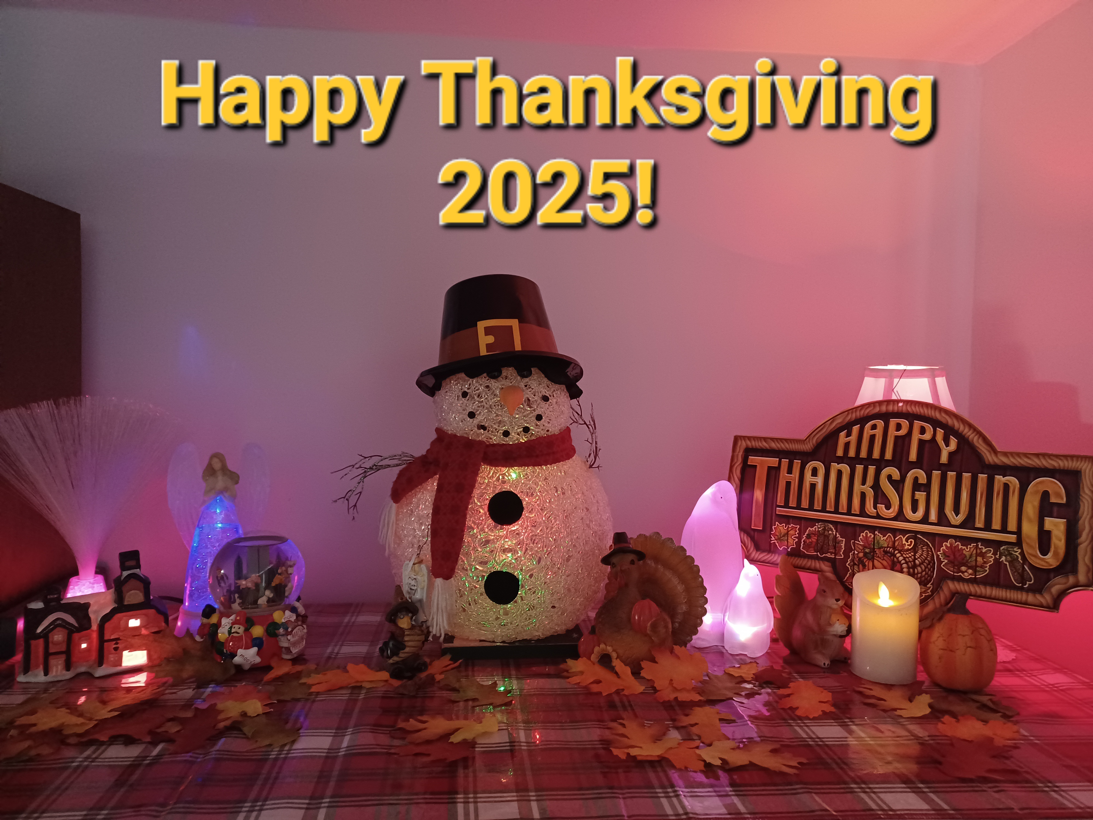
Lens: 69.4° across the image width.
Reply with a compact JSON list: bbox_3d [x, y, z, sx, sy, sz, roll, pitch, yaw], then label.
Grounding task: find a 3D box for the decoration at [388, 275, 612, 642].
[{"bbox_3d":[-0.060,0.067,1.104,0.310,0.507,0.300,1,2,-6],"label":"decoration"}]

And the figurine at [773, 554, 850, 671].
[{"bbox_3d":[0.373,0.271,1.086,0.105,0.135,0.070,3,3,42],"label":"figurine"}]

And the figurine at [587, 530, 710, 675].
[{"bbox_3d":[0.131,0.250,1.050,0.146,0.166,0.120,3,3,43],"label":"figurine"}]

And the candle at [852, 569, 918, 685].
[{"bbox_3d":[0.441,0.281,1.028,0.080,0.122,0.080,1,2,0],"label":"candle"}]

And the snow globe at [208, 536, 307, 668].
[{"bbox_3d":[-0.384,0.247,1.052,0.128,0.159,0.126,0,2,-12],"label":"snow globe"}]

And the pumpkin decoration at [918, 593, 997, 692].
[{"bbox_3d":[0.509,0.284,0.978,0.088,0.113,0.086,2,2,27],"label":"pumpkin decoration"}]

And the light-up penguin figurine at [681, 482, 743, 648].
[{"bbox_3d":[0.242,0.220,1.145,0.085,0.228,0.080,3,3,42],"label":"light-up penguin figurine"}]

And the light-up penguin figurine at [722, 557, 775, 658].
[{"bbox_3d":[0.280,0.271,1.090,0.066,0.126,0.060,2,2,33],"label":"light-up penguin figurine"}]

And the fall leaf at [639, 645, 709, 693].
[{"bbox_3d":[0.160,0.320,0.982,0.084,0.014,0.082,1,21,0],"label":"fall leaf"}]

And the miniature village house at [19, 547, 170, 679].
[{"bbox_3d":[-0.583,0.255,1.032,0.162,0.142,0.108,0,3,-27],"label":"miniature village house"}]

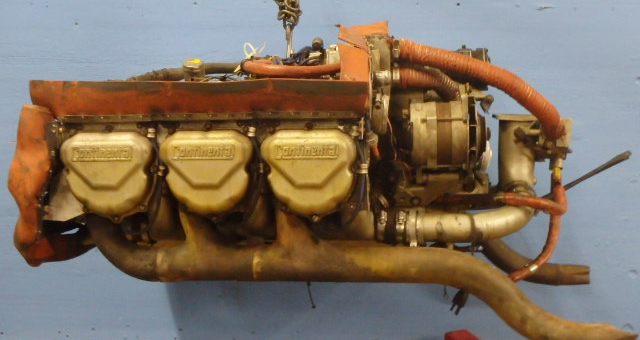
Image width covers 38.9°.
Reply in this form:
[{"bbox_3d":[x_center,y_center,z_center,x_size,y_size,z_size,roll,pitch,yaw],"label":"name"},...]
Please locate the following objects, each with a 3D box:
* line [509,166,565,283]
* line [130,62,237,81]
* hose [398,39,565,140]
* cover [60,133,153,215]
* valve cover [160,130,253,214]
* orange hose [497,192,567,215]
[{"bbox_3d":[0.429,0.110,1.790,0.109,0.224,0.060,-1,7,7],"label":"line"},{"bbox_3d":[-0.296,-0.210,1.960,0.240,0.045,0.040,-1,7,7],"label":"line"},{"bbox_3d":[0.314,-0.155,1.760,0.310,0.190,0.100,1,6,9],"label":"hose"},{"bbox_3d":[-0.361,0.008,1.535,0.147,0.140,0.045,-1,7,7],"label":"cover"},{"bbox_3d":[-0.189,0.004,1.515,0.147,0.138,0.045,-1,7,7],"label":"valve cover"},{"bbox_3d":[0.412,0.065,1.760,0.127,0.040,0.045,-1,7,7],"label":"orange hose"}]

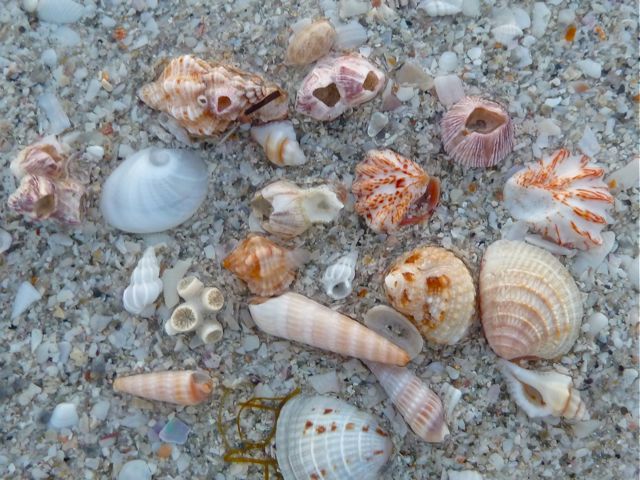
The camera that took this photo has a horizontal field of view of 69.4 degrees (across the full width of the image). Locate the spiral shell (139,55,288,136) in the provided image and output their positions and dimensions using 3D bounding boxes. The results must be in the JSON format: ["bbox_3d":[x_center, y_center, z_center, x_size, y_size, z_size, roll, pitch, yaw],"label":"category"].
[{"bbox_3d":[-0.030,-0.041,0.132,0.042,0.018,0.022,6,78,1],"label":"spiral shell"}]

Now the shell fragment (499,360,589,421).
[{"bbox_3d":[0.057,0.038,0.117,0.026,0.010,0.013,33,80,7],"label":"shell fragment"}]

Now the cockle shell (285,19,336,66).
[{"bbox_3d":[-0.003,-0.070,0.165,0.015,0.006,0.022,44,80,10],"label":"cockle shell"}]

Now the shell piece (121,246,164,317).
[{"bbox_3d":[-0.054,0.013,0.143,0.011,0.010,0.020,11,76,3],"label":"shell piece"}]

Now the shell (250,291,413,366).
[{"bbox_3d":[0.003,0.027,0.138,0.049,0.013,0.012,21,77,5],"label":"shell"}]

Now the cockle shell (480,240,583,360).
[{"bbox_3d":[0.064,0.018,0.140,0.030,0.013,0.035,4,76,1],"label":"cockle shell"}]

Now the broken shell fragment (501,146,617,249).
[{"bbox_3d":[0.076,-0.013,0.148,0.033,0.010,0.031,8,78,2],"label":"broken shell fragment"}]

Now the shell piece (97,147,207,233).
[{"bbox_3d":[-0.054,-0.016,0.150,0.034,0.009,0.027,-27,78,-6],"label":"shell piece"}]

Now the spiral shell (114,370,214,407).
[{"bbox_3d":[-0.046,0.043,0.135,0.028,0.010,0.009,3,76,1],"label":"spiral shell"}]

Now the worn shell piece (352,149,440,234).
[{"bbox_3d":[0.021,-0.014,0.129,0.024,0.009,0.023,-14,78,-3],"label":"worn shell piece"}]

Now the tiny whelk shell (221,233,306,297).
[{"bbox_3d":[-0.015,0.007,0.123,0.022,0.013,0.016,-8,78,-2],"label":"tiny whelk shell"}]

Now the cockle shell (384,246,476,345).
[{"bbox_3d":[0.034,0.017,0.141,0.026,0.012,0.029,-27,78,-6],"label":"cockle shell"}]

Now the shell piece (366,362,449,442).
[{"bbox_3d":[0.022,0.041,0.117,0.028,0.009,0.011,43,81,8],"label":"shell piece"}]

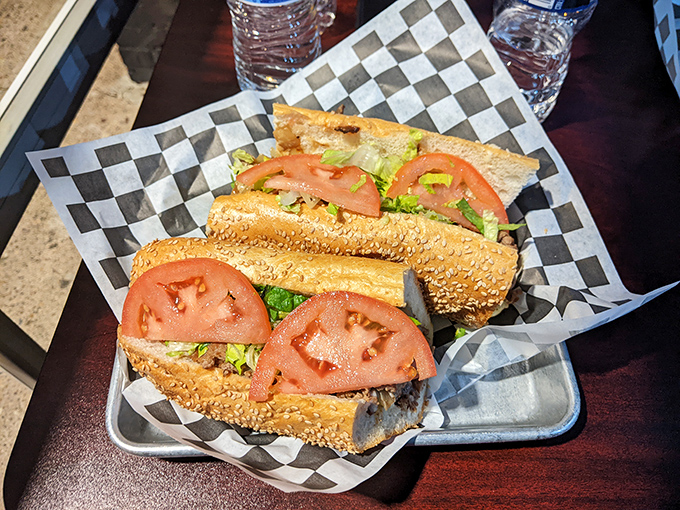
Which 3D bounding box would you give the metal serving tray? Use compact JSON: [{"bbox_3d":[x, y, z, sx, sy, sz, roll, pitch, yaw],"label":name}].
[{"bbox_3d":[0.001,0.029,0.312,0.242,0.026,0.168,-2,58,-2],"label":"metal serving tray"}]

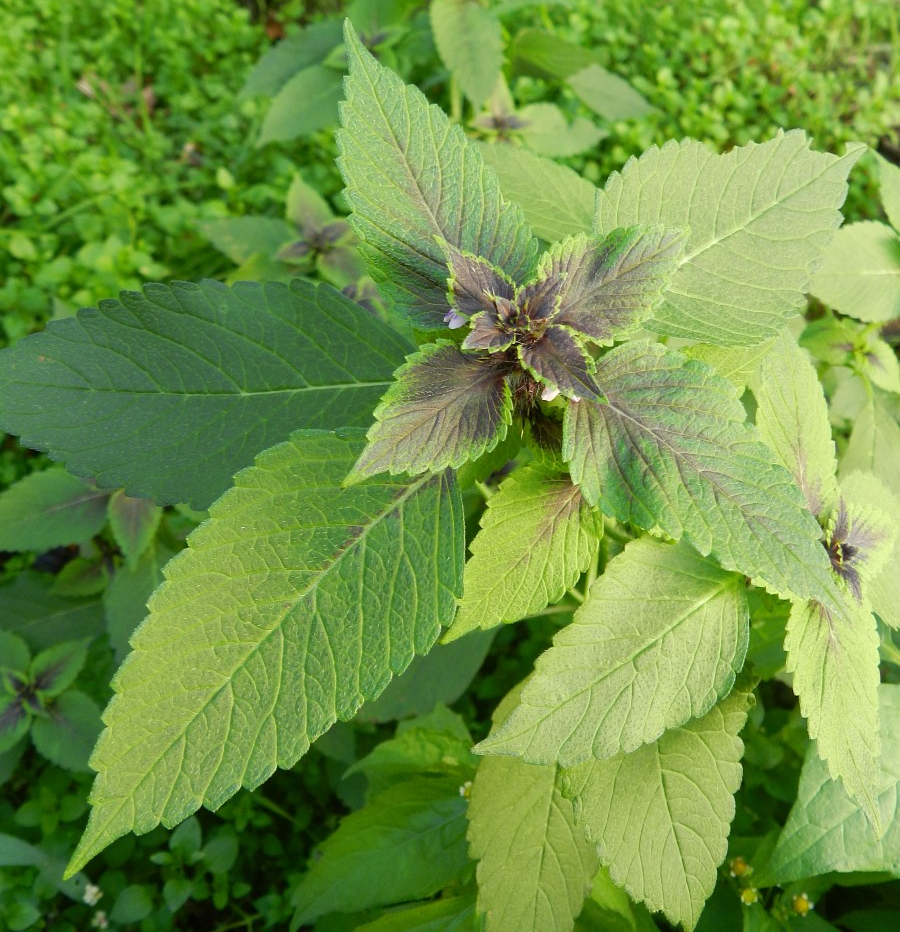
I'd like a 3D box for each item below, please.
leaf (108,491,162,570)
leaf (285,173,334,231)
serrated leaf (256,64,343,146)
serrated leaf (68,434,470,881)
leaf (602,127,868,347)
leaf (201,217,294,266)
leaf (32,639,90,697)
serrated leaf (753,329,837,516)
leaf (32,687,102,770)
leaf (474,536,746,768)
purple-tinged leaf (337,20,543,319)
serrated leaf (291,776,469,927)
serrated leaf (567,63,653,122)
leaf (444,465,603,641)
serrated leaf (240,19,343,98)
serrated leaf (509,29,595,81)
[{"bbox_3d":[-0.122,0.025,0.427,0.021,0.006,0.032,-2,81,-1],"label":"leaf"},{"bbox_3d":[-0.073,-0.137,0.574,0.023,0.007,0.035,-18,77,-6],"label":"leaf"},{"bbox_3d":[-0.084,-0.223,0.677,0.050,0.016,0.091,43,74,7],"label":"serrated leaf"},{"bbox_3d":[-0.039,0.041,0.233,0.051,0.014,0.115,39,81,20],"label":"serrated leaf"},{"bbox_3d":[0.079,-0.065,0.301,0.105,0.014,0.062,-33,69,-21],"label":"leaf"},{"bbox_3d":[-0.096,-0.108,0.528,0.049,0.009,0.028,10,69,-2],"label":"leaf"},{"bbox_3d":[-0.152,0.078,0.435,0.019,0.006,0.028,39,68,15],"label":"leaf"},{"bbox_3d":[0.107,-0.013,0.341,0.024,0.010,0.064,-7,69,10],"label":"serrated leaf"},{"bbox_3d":[-0.132,0.092,0.385,0.032,0.005,0.023,43,62,14],"label":"leaf"},{"bbox_3d":[0.045,0.053,0.302,0.091,0.014,0.049,-31,69,-13],"label":"leaf"},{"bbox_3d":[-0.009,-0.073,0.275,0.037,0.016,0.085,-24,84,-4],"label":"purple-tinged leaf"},{"bbox_3d":[-0.016,0.129,0.365,0.081,0.014,0.045,-27,64,-14],"label":"serrated leaf"},{"bbox_3d":[0.087,-0.201,0.600,0.053,0.008,0.023,35,78,14],"label":"serrated leaf"},{"bbox_3d":[0.018,0.024,0.287,0.036,0.010,0.058,39,74,16],"label":"leaf"},{"bbox_3d":[-0.088,-0.233,0.650,0.083,0.012,0.040,-32,52,-14],"label":"serrated leaf"},{"bbox_3d":[0.057,-0.225,0.610,0.052,0.010,0.027,20,75,8],"label":"serrated leaf"}]

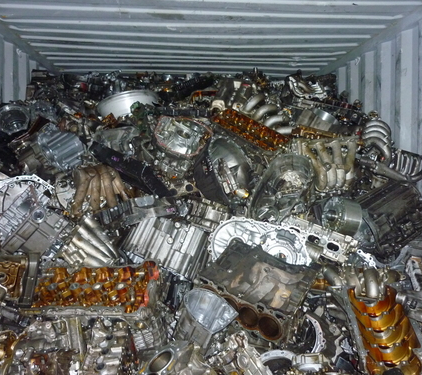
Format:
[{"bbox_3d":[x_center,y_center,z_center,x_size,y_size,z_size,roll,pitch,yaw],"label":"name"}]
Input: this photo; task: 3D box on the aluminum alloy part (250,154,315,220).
[{"bbox_3d":[0.370,0.005,2.500,0.310,0.330,0.260,5,-6,7],"label":"aluminum alloy part"}]

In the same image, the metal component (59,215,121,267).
[{"bbox_3d":[-0.514,0.226,2.050,0.200,0.200,0.110,-40,-21,-23],"label":"metal component"}]

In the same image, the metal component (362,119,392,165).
[{"bbox_3d":[0.994,-0.282,2.880,0.170,0.110,0.300,11,41,4],"label":"metal component"}]

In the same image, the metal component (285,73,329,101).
[{"bbox_3d":[0.740,-0.777,3.680,0.310,0.180,0.180,0,-6,0],"label":"metal component"}]

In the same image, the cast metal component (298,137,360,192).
[{"bbox_3d":[0.635,-0.132,2.620,0.340,0.310,0.140,2,-25,-2],"label":"cast metal component"}]

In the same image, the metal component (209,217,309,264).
[{"bbox_3d":[0.203,0.252,2.000,0.410,0.280,0.130,11,-21,5],"label":"metal component"}]

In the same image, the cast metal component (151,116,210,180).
[{"bbox_3d":[-0.165,-0.212,2.660,0.320,0.300,0.250,-1,-28,3],"label":"cast metal component"}]

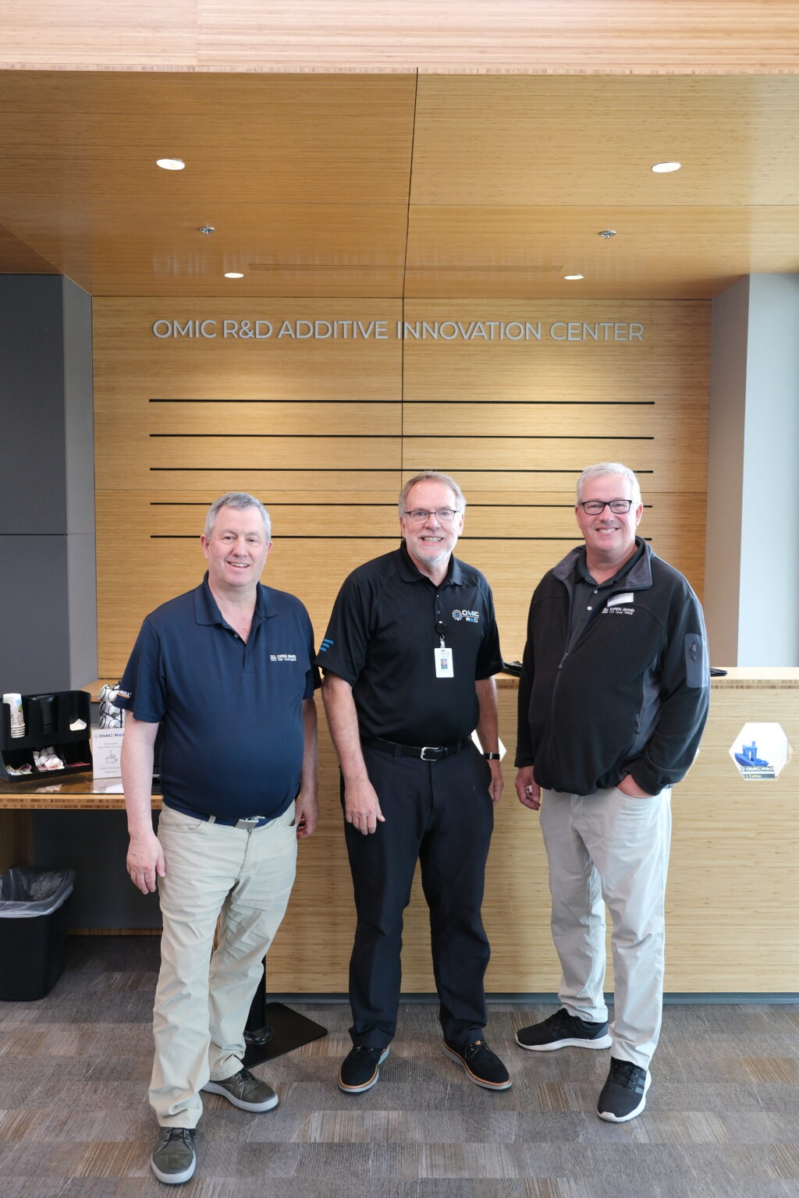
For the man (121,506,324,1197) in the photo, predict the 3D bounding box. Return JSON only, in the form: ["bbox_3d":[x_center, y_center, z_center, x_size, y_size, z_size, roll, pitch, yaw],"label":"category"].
[{"bbox_3d":[-0.474,0.592,2.632,0.540,1.765,0.420,-2,5,-23],"label":"man"}]

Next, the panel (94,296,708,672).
[{"bbox_3d":[0.012,-0.480,4.297,2.710,1.680,0.060,0,4,-1],"label":"panel"}]

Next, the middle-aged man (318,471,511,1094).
[{"bbox_3d":[0.048,0.538,2.911,0.590,1.835,0.380,-1,5,-20],"label":"middle-aged man"}]

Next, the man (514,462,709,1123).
[{"bbox_3d":[0.604,0.526,2.902,0.580,1.865,0.410,3,5,35],"label":"man"}]

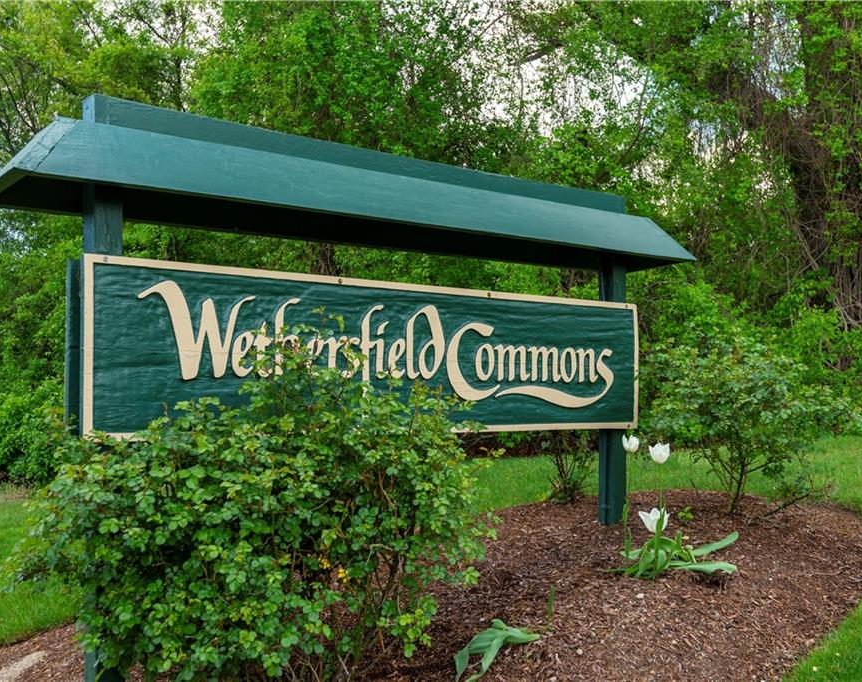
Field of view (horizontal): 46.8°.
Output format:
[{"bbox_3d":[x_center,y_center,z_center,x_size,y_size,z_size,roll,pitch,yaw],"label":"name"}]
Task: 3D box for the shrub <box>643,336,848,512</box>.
[{"bbox_3d":[1.691,0.449,5.350,1.080,0.940,1.000,0,-3,0],"label":"shrub"}]

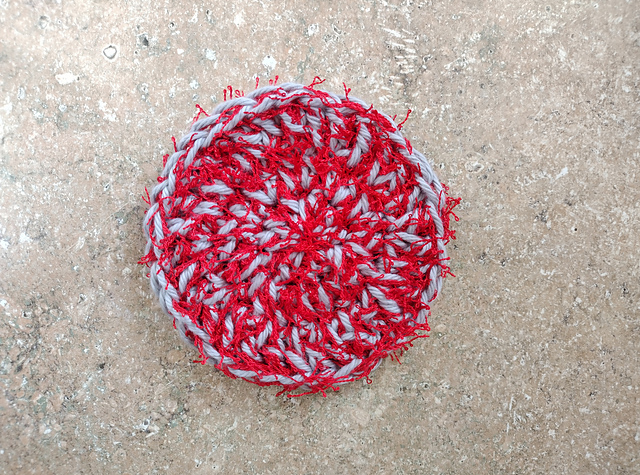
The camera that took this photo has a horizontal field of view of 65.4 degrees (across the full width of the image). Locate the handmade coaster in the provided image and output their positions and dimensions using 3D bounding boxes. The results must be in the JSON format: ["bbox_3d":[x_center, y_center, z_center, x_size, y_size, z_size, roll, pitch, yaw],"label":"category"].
[{"bbox_3d":[-0.007,0.001,0.179,0.108,0.016,0.108,0,87,0],"label":"handmade coaster"}]

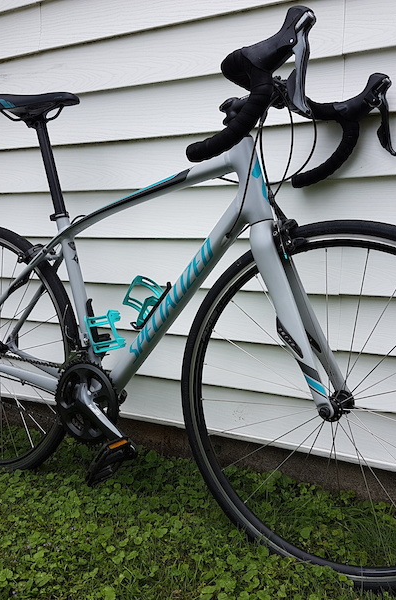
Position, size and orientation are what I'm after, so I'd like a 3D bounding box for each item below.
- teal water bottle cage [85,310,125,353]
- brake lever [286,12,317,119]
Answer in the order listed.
[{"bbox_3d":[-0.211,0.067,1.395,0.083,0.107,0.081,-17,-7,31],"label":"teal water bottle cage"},{"bbox_3d":[0.156,-0.356,0.905,0.042,0.156,0.034,-7,-8,34],"label":"brake lever"}]

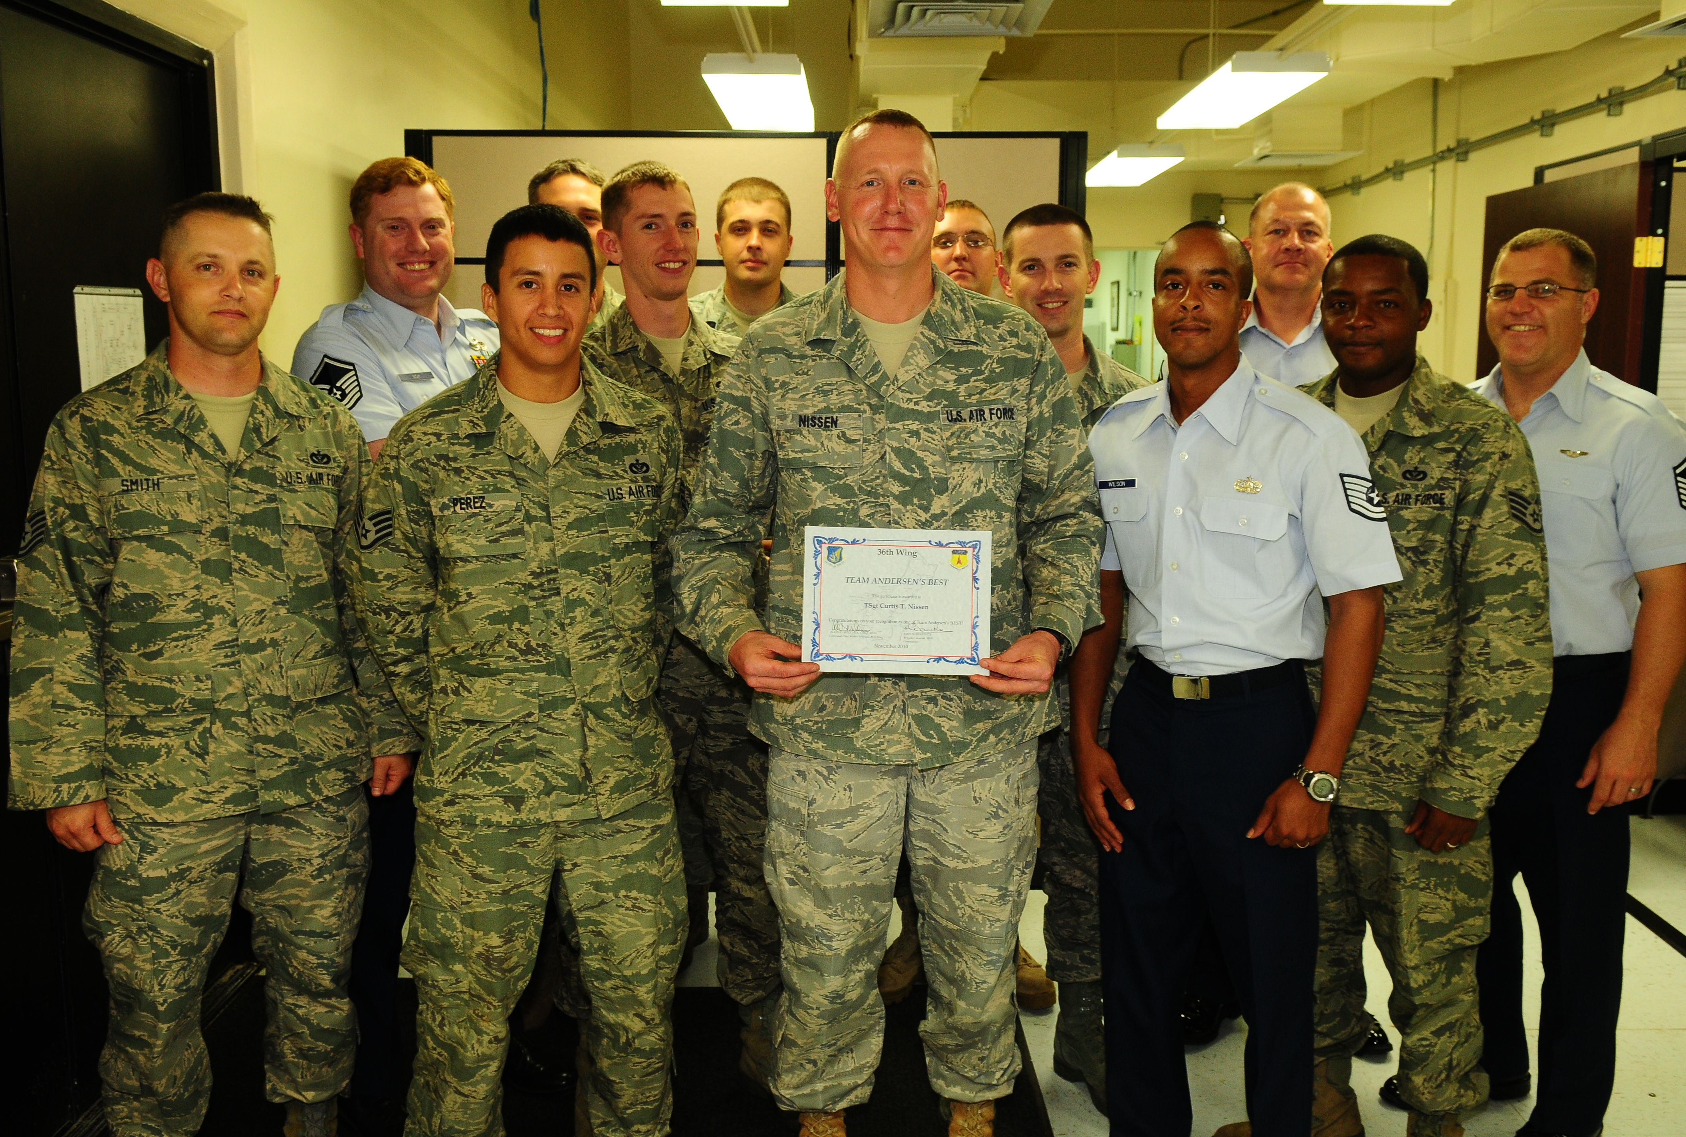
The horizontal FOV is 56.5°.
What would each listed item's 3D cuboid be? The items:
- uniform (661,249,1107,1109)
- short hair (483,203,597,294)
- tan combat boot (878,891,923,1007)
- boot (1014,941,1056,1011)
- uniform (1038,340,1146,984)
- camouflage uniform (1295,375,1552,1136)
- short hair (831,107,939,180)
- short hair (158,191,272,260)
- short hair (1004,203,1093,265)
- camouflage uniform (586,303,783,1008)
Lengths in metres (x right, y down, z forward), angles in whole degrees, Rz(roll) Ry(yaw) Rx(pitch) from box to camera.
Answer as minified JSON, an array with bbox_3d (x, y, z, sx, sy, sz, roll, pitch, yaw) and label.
[{"bbox_3d":[0.071,0.234,2.565,0.660,1.438,0.420,0,9,0],"label":"uniform"},{"bbox_3d":[-0.454,-0.470,2.356,0.170,0.155,0.195,-3,9,-18],"label":"short hair"},{"bbox_3d":[0.189,0.838,3.628,0.115,0.235,0.310,3,9,23],"label":"tan combat boot"},{"bbox_3d":[0.377,0.839,3.618,0.115,0.235,0.310,-4,9,-23],"label":"boot"},{"bbox_3d":[0.427,0.184,2.942,0.510,1.230,0.330,-1,9,-8],"label":"uniform"},{"bbox_3d":[0.995,0.303,2.697,0.530,1.333,0.360,6,11,35],"label":"camouflage uniform"},{"bbox_3d":[0.066,-0.648,2.450,0.167,0.140,0.195,-1,9,-2],"label":"short hair"},{"bbox_3d":[-0.966,-0.507,2.411,0.165,0.140,0.195,-6,10,-33],"label":"short hair"},{"bbox_3d":[0.365,-0.578,2.785,0.165,0.140,0.190,1,9,7],"label":"short hair"},{"bbox_3d":[-0.315,0.179,2.941,0.510,1.337,0.350,-3,9,-20],"label":"camouflage uniform"}]

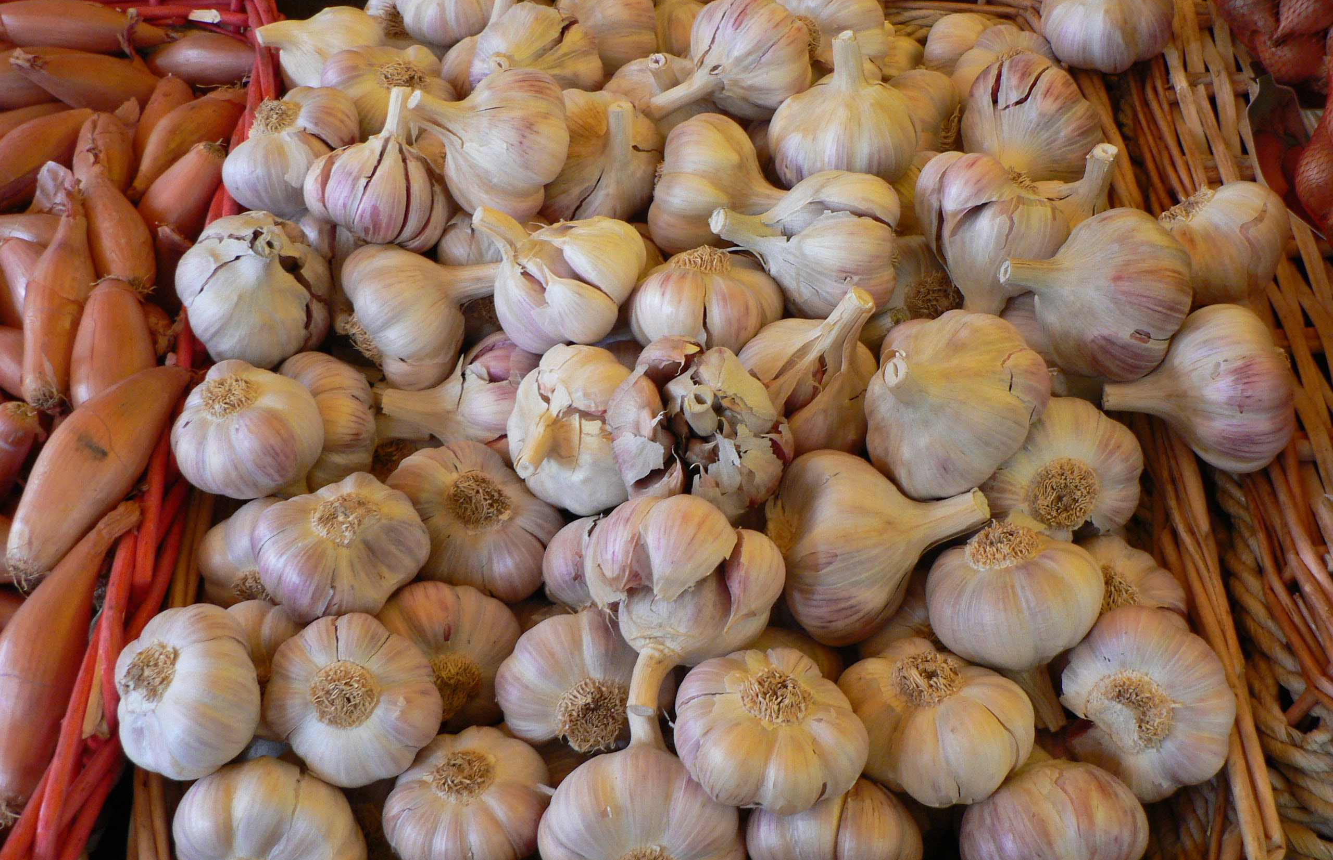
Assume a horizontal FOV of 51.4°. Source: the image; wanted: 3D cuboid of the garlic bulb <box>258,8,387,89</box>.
[{"bbox_3d":[-0.166,-0.179,0.670,0.066,0.053,0.053,12,0,-18],"label":"garlic bulb"}]

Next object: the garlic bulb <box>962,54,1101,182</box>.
[{"bbox_3d":[0.154,-0.133,0.587,0.058,0.058,0.055,-5,49,16],"label":"garlic bulb"}]

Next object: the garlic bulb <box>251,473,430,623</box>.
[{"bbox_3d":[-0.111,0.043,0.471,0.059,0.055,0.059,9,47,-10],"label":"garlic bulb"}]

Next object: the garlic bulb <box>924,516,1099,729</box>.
[{"bbox_3d":[0.125,0.070,0.482,0.060,0.077,0.060,-21,25,0],"label":"garlic bulb"}]

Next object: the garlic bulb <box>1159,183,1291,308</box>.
[{"bbox_3d":[0.235,-0.073,0.585,0.063,0.059,0.063,-23,22,44],"label":"garlic bulb"}]

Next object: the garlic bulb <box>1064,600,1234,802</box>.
[{"bbox_3d":[0.172,0.096,0.489,0.061,0.061,0.061,31,11,30],"label":"garlic bulb"}]

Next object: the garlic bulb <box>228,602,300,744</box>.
[{"bbox_3d":[-0.153,0.090,0.525,0.054,0.054,0.050,-2,21,-2],"label":"garlic bulb"}]

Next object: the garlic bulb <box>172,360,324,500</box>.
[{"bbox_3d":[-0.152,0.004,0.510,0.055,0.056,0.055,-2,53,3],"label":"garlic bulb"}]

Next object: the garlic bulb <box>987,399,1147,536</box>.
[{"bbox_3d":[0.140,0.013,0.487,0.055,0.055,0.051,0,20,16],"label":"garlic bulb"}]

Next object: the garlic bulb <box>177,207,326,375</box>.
[{"bbox_3d":[-0.155,-0.054,0.523,0.059,0.056,0.059,14,53,-17],"label":"garlic bulb"}]

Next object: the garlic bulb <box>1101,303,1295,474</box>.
[{"bbox_3d":[0.190,-0.014,0.502,0.069,0.062,0.062,-4,90,-15],"label":"garlic bulb"}]

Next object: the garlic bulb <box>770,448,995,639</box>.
[{"bbox_3d":[0.073,0.037,0.477,0.076,0.066,0.066,-17,90,11],"label":"garlic bulb"}]

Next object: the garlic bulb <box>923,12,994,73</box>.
[{"bbox_3d":[0.152,-0.190,0.700,0.052,0.048,0.048,-6,90,-15],"label":"garlic bulb"}]

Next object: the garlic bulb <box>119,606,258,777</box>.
[{"bbox_3d":[-0.161,0.093,0.481,0.062,0.065,0.062,0,64,24],"label":"garlic bulb"}]

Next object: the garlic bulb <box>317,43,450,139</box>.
[{"bbox_3d":[-0.123,-0.141,0.606,0.058,0.054,0.058,17,57,-15],"label":"garlic bulb"}]

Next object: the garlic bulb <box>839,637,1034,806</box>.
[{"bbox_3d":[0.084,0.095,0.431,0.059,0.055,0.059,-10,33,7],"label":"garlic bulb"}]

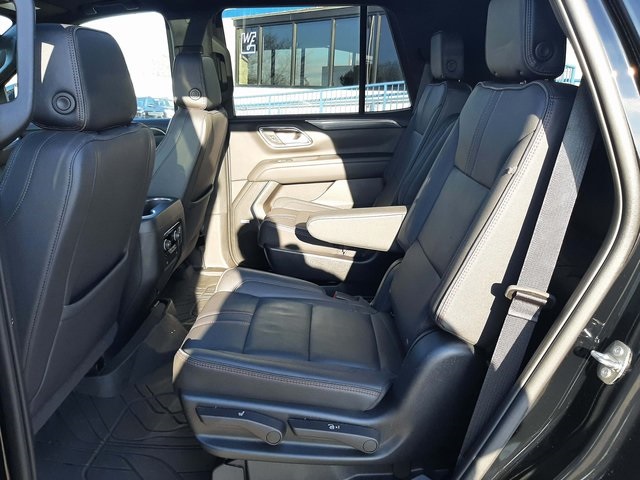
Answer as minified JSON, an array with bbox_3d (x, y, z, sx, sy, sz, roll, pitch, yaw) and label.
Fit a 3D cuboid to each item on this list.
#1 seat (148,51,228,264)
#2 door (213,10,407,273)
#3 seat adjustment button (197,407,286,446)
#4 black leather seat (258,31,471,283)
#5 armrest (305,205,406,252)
[{"bbox_3d":[-0.794,-0.240,1.959,0.820,1.030,0.560,2,18,2],"label":"seat"},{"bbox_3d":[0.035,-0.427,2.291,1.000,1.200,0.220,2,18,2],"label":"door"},{"bbox_3d":[-0.156,0.373,0.966,0.178,0.055,0.035,10,18,-1],"label":"seat adjustment button"},{"bbox_3d":[0.146,-0.267,1.907,0.780,1.030,0.570,2,18,2],"label":"black leather seat"},{"bbox_3d":[0.131,-0.042,1.701,0.350,0.145,0.090,2,18,2],"label":"armrest"}]

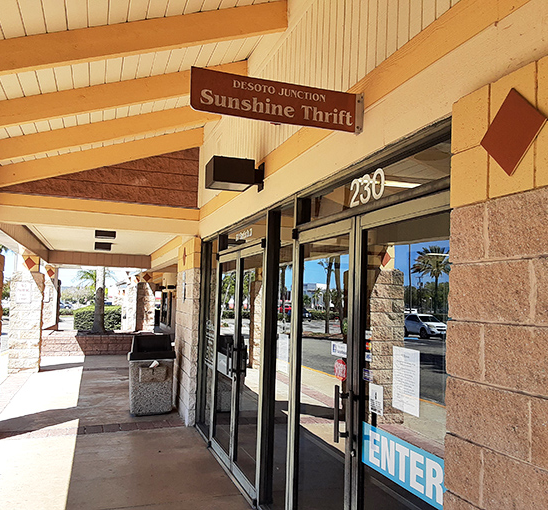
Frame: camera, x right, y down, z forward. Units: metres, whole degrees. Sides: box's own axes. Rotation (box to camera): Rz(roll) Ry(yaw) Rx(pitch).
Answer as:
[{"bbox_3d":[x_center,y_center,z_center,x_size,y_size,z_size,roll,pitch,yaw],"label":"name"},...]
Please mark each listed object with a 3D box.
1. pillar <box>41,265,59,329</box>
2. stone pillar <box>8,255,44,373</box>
[{"bbox_3d":[-6.945,1.317,16.453,0.600,2.000,0.500,3,-5,-18],"label":"pillar"},{"bbox_3d":[-5.247,1.219,11.321,0.600,2.500,0.500,3,-5,-18],"label":"stone pillar"}]

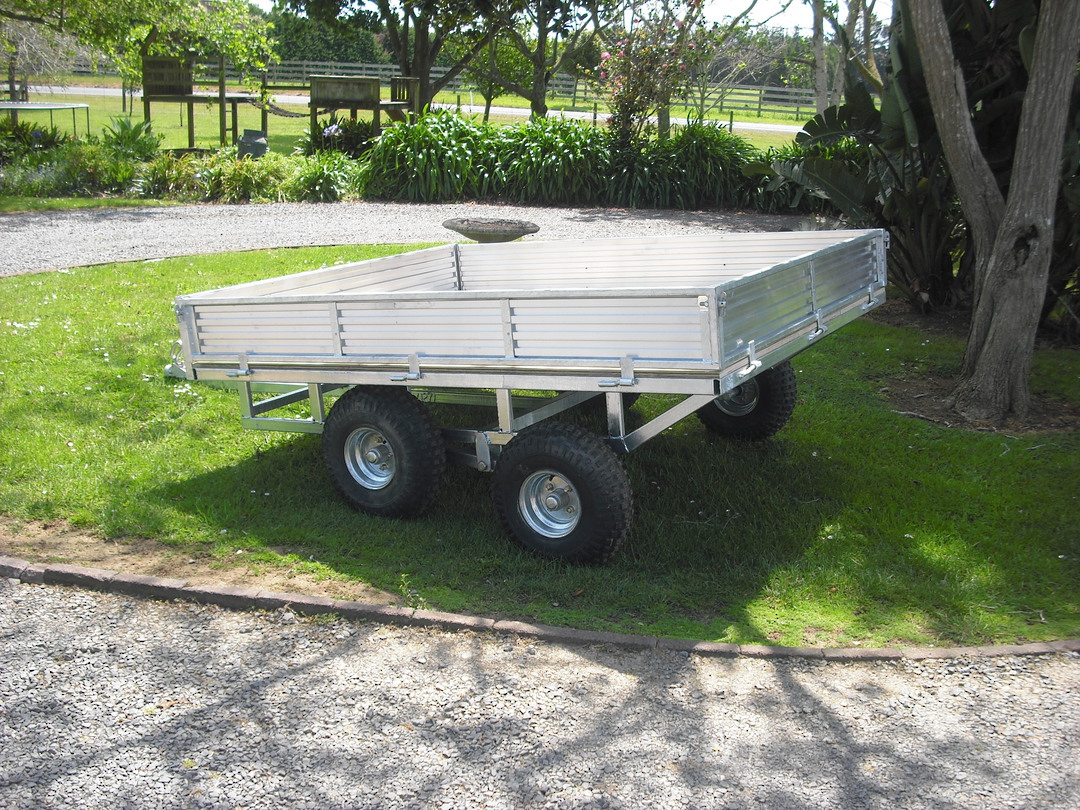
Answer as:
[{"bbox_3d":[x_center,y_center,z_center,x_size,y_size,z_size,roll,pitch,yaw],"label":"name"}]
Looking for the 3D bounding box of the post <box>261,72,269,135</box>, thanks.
[{"bbox_3d":[-4.742,-5.250,20.470,0.090,1.571,0.090,-9,20,-36],"label":"post"}]

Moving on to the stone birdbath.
[{"bbox_3d":[-0.316,-0.778,7.391,0.597,0.682,0.597,3,16,0],"label":"stone birdbath"}]

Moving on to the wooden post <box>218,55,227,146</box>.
[{"bbox_3d":[-5.293,-5.070,19.800,0.090,1.536,0.090,-9,20,-36],"label":"wooden post"}]

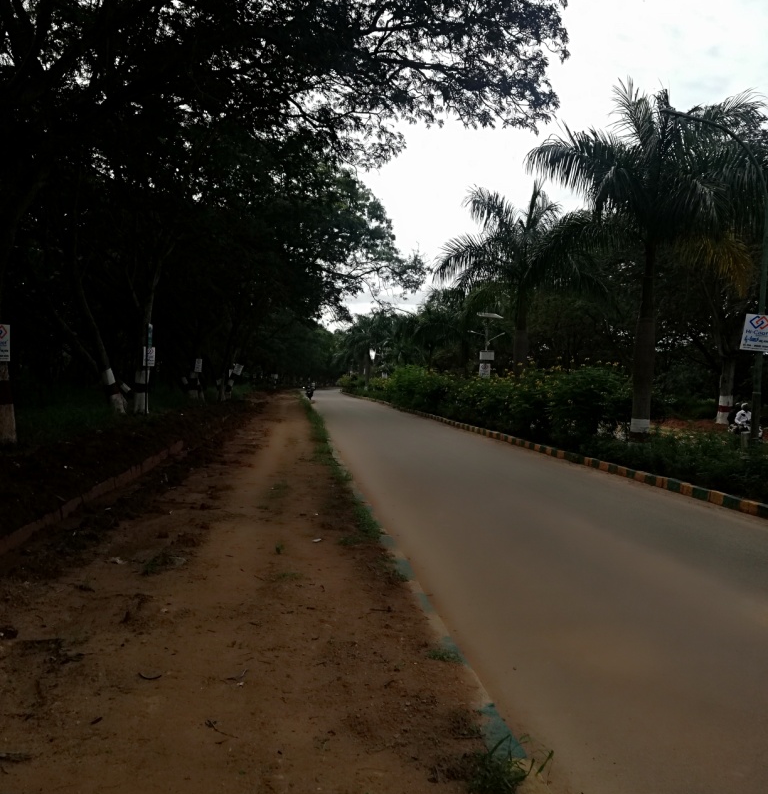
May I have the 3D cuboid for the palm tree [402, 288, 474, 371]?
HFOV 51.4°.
[{"bbox_3d":[3.070,-2.800,44.500,4.400,6.900,4.400,2,1,0],"label":"palm tree"}]

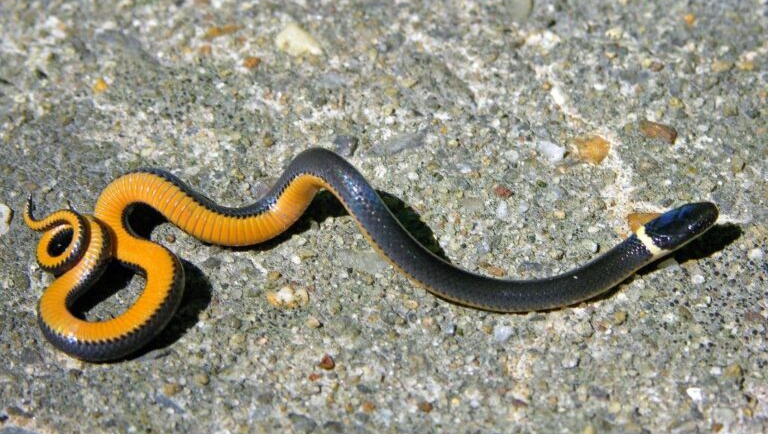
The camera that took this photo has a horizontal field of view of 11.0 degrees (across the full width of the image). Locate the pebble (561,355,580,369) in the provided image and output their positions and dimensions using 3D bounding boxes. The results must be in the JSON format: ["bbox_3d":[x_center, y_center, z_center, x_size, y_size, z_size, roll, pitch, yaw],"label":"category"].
[{"bbox_3d":[0.036,0.028,0.776,0.004,0.002,0.003,0,50,0],"label":"pebble"}]

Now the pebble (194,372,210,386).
[{"bbox_3d":[-0.035,0.031,0.774,0.003,0.001,0.003,0,50,0],"label":"pebble"}]

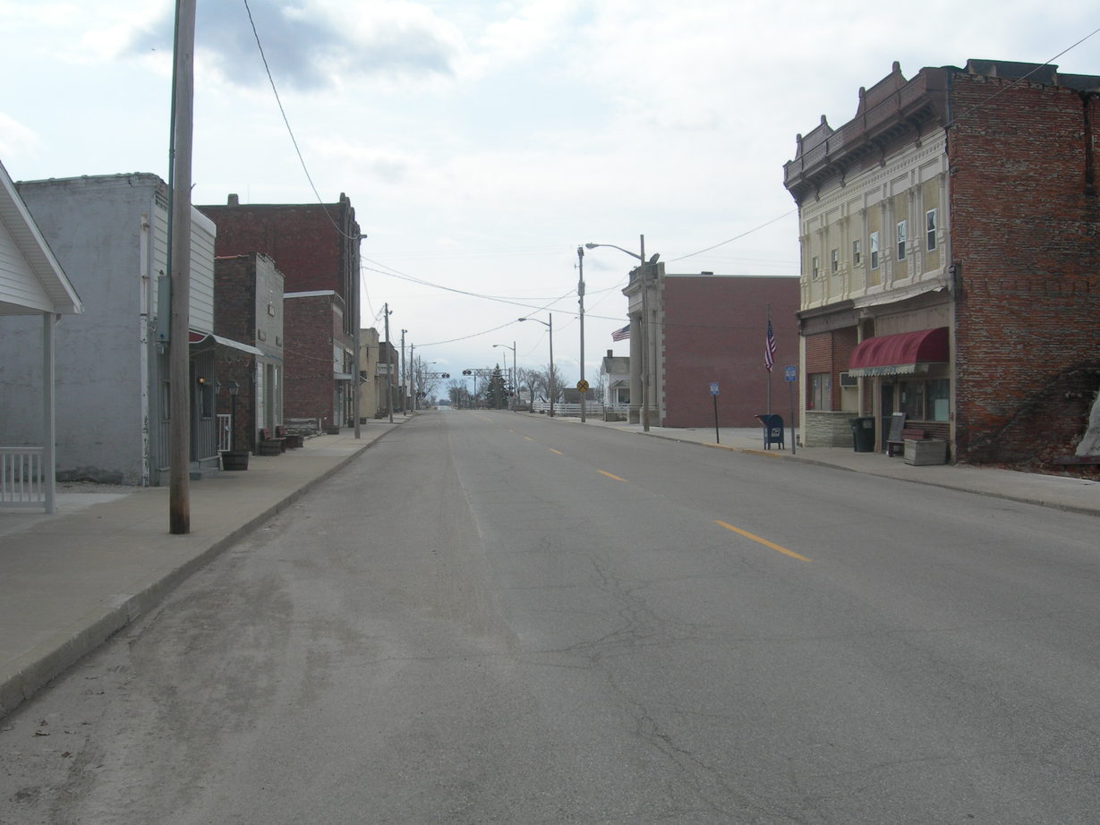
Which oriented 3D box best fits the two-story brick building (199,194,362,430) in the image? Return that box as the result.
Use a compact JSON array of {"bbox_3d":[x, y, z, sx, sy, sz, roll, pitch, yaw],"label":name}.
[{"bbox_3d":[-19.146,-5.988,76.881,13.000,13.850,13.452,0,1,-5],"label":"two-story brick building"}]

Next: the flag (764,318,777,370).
[{"bbox_3d":[8.329,-2.529,45.500,0.450,1.950,0.320,0,1,-5],"label":"flag"}]

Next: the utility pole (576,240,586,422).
[{"bbox_3d":[2.394,-5.935,91.000,0.700,13.300,0.650,0,1,-5],"label":"utility pole"}]

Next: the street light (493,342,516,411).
[{"bbox_3d":[-6.512,-5.094,174.000,3.400,10.200,0.400,0,1,-5],"label":"street light"}]

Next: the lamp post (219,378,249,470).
[{"bbox_3d":[-7.591,0.291,29.100,0.640,2.150,0.640,0,1,-5],"label":"lamp post"}]

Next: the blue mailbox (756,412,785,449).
[{"bbox_3d":[7.505,0.668,41.000,0.950,1.220,0.530,0,1,-5],"label":"blue mailbox"}]

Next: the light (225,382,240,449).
[{"bbox_3d":[-7.613,0.119,29.100,0.280,1.800,0.280,0,1,-5],"label":"light"}]

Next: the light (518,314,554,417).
[{"bbox_3d":[-1.423,-4.669,120.000,3.400,10.250,0.400,0,1,-5],"label":"light"}]

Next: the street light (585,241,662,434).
[{"bbox_3d":[3.531,-4.115,63.100,3.400,10.250,0.420,0,1,-5],"label":"street light"}]

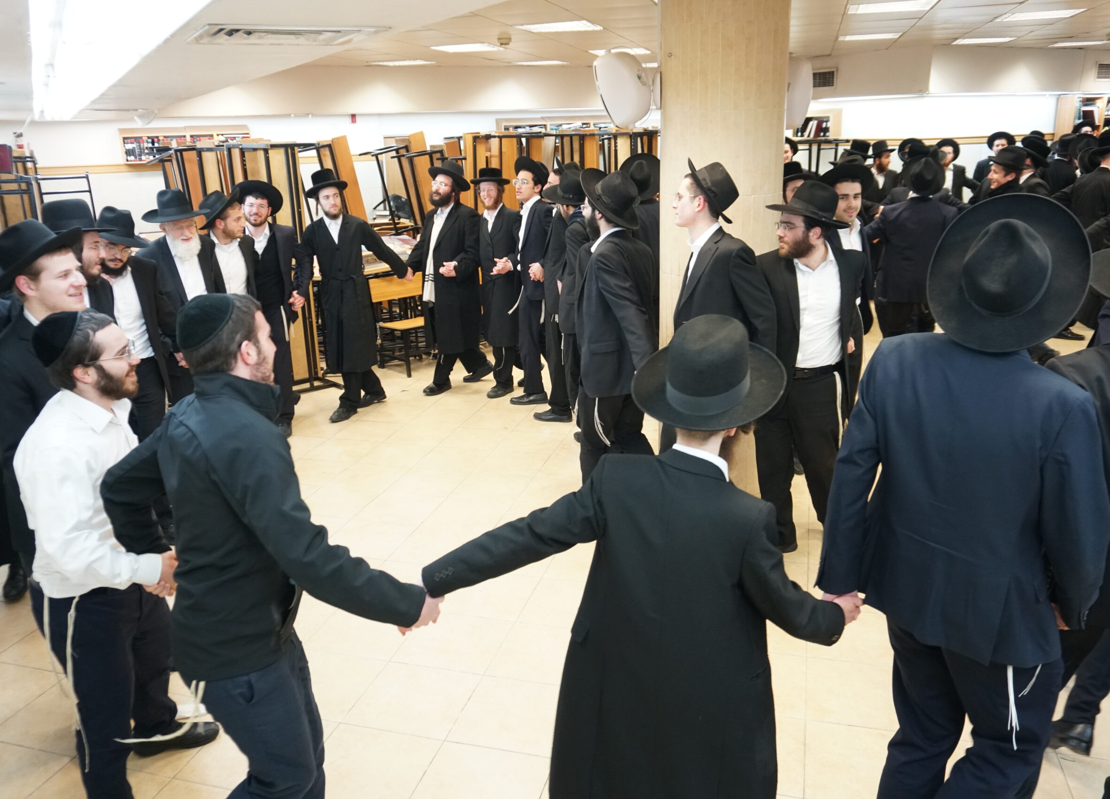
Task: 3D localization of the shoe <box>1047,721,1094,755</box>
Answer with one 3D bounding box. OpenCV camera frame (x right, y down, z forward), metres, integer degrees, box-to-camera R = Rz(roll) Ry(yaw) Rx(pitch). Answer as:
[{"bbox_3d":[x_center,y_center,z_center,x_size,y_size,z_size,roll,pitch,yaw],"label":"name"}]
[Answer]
[{"bbox_3d":[1.674,1.103,3.078,0.295,0.110,0.105,7,19,27],"label":"shoe"}]

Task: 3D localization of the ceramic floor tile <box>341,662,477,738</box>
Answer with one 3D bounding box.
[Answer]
[{"bbox_3d":[-0.525,1.127,3.377,0.403,0.010,0.403,3,18,16],"label":"ceramic floor tile"}]

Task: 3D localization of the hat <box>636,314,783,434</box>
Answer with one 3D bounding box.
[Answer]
[{"bbox_3d":[0.331,-0.080,1.948,0.325,0.155,0.360,13,33,40],"label":"hat"}]

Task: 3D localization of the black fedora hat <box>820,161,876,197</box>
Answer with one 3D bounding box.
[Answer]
[{"bbox_3d":[1.822,-1.380,5.600,0.345,0.140,0.375,-1,-25,12],"label":"black fedora hat"}]

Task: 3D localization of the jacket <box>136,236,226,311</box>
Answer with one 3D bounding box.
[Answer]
[{"bbox_3d":[-2.001,-0.510,4.880,0.340,0.750,0.540,14,23,42],"label":"jacket"}]

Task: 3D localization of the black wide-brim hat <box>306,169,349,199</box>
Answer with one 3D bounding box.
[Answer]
[{"bbox_3d":[-1.647,-1.543,6.400,0.310,0.155,0.340,-14,10,3],"label":"black wide-brim hat"}]

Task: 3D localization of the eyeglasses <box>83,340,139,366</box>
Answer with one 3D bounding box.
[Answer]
[{"bbox_3d":[-1.181,-0.119,2.342,0.140,0.045,0.140,-14,21,-28],"label":"eyeglasses"}]

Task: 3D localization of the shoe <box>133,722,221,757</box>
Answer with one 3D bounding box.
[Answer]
[{"bbox_3d":[-1.343,1.152,3.174,0.300,0.115,0.105,-7,18,-17],"label":"shoe"}]

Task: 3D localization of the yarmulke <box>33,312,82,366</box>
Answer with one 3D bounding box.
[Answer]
[{"bbox_3d":[-1.151,-0.146,2.079,0.155,0.155,0.060,19,-17,49],"label":"yarmulke"}]

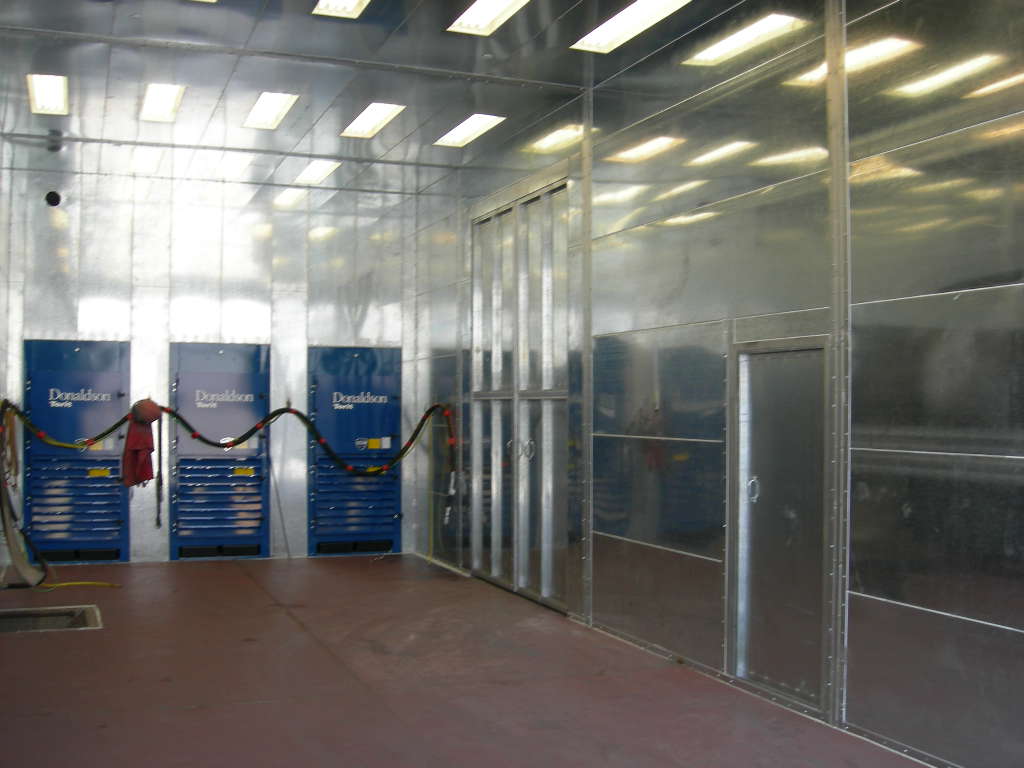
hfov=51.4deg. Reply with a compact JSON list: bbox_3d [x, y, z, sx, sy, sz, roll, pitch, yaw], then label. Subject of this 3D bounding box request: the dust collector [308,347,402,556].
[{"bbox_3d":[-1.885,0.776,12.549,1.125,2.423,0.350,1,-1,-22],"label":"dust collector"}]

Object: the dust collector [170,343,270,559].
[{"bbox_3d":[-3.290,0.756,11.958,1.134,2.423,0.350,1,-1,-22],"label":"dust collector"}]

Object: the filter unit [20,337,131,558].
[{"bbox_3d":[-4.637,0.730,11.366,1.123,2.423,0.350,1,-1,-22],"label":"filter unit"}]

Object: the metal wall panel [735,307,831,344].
[{"bbox_3d":[1.572,-0.332,6.105,0.080,0.151,0.933,1,-1,-22],"label":"metal wall panel"}]

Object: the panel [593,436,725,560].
[{"bbox_3d":[1.020,0.753,7.470,0.080,0.759,1.883,1,-1,-22],"label":"panel"}]

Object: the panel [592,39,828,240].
[{"bbox_3d":[1.208,-1.502,7.032,0.080,0.743,2.886,1,-1,-22],"label":"panel"}]

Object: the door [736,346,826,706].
[{"bbox_3d":[1.545,0.789,6.084,0.080,2.077,0.880,1,-1,-22],"label":"door"}]

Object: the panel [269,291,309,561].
[{"bbox_3d":[-2.553,0.458,12.163,0.434,3.044,0.080,1,-1,-22],"label":"panel"}]

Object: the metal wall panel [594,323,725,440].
[{"bbox_3d":[1.023,-0.004,7.484,0.080,0.766,1.883,1,-1,-22],"label":"metal wall panel"}]

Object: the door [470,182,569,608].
[{"bbox_3d":[0.025,0.131,9.830,0.120,3.590,2.307,1,-1,-22],"label":"door"}]

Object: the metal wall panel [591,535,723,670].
[{"bbox_3d":[1.014,1.484,7.456,0.080,0.729,1.883,1,-1,-22],"label":"metal wall panel"}]

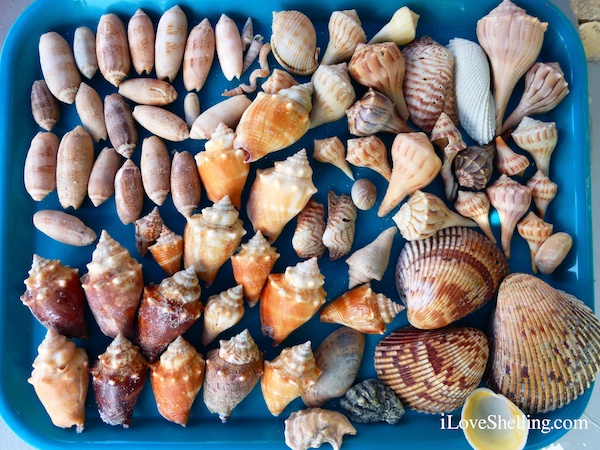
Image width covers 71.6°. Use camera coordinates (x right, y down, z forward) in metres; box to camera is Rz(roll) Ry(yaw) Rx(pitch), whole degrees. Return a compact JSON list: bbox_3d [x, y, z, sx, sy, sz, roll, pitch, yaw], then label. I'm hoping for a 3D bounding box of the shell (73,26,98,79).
[{"bbox_3d":[-0.167,-0.135,0.326,0.016,0.016,0.042,-10,88,0],"label":"shell"}]

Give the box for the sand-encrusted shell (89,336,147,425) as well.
[{"bbox_3d":[-0.134,0.116,0.310,0.042,0.033,0.069,-3,88,-1],"label":"sand-encrusted shell"}]

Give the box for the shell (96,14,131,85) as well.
[{"bbox_3d":[-0.144,-0.135,0.321,0.024,0.021,0.059,-9,87,0],"label":"shell"}]

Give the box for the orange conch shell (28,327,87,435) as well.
[{"bbox_3d":[-0.174,0.115,0.304,0.042,0.034,0.078,-11,88,0],"label":"orange conch shell"}]

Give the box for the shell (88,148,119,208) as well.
[{"bbox_3d":[-0.151,-0.037,0.320,0.020,0.019,0.046,12,88,0],"label":"shell"}]

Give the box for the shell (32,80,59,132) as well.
[{"bbox_3d":[-0.195,-0.092,0.318,0.016,0.015,0.040,-18,88,-1],"label":"shell"}]

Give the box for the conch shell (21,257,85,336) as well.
[{"bbox_3d":[-0.180,0.054,0.310,0.048,0.036,0.074,-31,88,-2],"label":"conch shell"}]

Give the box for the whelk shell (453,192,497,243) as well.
[{"bbox_3d":[0.136,-0.008,0.311,0.025,0.021,0.049,-34,88,-2],"label":"whelk shell"}]

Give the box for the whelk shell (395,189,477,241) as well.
[{"bbox_3d":[0.101,-0.005,0.308,0.063,0.029,0.036,6,88,0],"label":"whelk shell"}]

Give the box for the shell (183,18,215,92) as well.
[{"bbox_3d":[-0.078,-0.131,0.322,0.022,0.020,0.060,10,87,1],"label":"shell"}]

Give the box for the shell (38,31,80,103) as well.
[{"bbox_3d":[-0.184,-0.120,0.319,0.023,0.021,0.057,-23,88,-1],"label":"shell"}]

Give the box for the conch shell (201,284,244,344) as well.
[{"bbox_3d":[-0.060,0.068,0.319,0.029,0.022,0.054,29,88,0],"label":"conch shell"}]

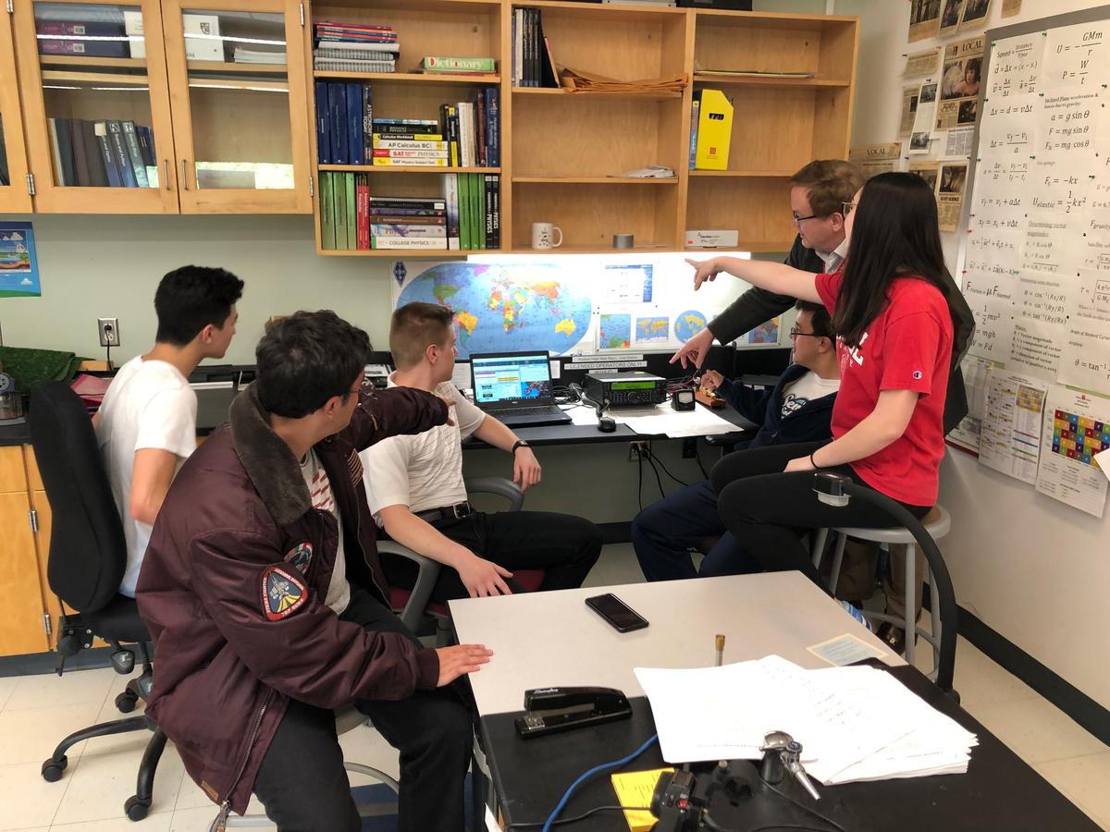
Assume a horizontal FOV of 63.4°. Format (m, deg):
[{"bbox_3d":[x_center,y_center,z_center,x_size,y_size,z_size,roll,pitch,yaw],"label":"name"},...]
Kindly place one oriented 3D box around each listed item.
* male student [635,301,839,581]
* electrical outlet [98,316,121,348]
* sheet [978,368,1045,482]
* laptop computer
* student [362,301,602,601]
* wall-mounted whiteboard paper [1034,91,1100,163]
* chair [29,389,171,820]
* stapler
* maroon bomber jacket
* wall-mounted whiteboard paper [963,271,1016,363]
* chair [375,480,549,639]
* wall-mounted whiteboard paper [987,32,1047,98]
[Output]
[{"bbox_3d":[0.676,0.230,3.217,0.780,1.260,0.720,-8,17,-29],"label":"male student"},{"bbox_3d":[-1.770,-0.331,3.567,0.072,0.114,0.012,-3,15,-12],"label":"electrical outlet"},{"bbox_3d":[1.572,0.034,3.093,0.010,0.344,0.286,-3,15,-13],"label":"sheet"},{"bbox_3d":[-0.139,-0.109,3.605,0.340,0.226,0.339,-4,16,-16],"label":"laptop computer"},{"bbox_3d":[-0.206,0.313,2.852,0.740,1.330,0.720,4,15,12],"label":"student"},{"bbox_3d":[1.630,-0.927,2.857,0.010,0.207,0.270,-3,15,-12],"label":"wall-mounted whiteboard paper"},{"bbox_3d":[-1.147,0.451,2.513,0.620,1.140,0.660,15,20,42],"label":"chair"},{"bbox_3d":[0.032,0.458,1.425,0.189,0.057,0.038,-5,16,-21],"label":"stapler"},{"bbox_3d":[-0.463,0.307,1.812,0.550,0.700,0.800,4,15,13],"label":"maroon bomber jacket"},{"bbox_3d":[1.532,-0.354,3.194,0.010,0.319,0.268,-3,15,-13],"label":"wall-mounted whiteboard paper"},{"bbox_3d":[-0.332,0.488,2.773,0.640,0.960,0.620,7,16,22],"label":"chair"},{"bbox_3d":[1.572,-1.190,3.065,0.010,0.195,0.268,-3,15,-12],"label":"wall-mounted whiteboard paper"}]

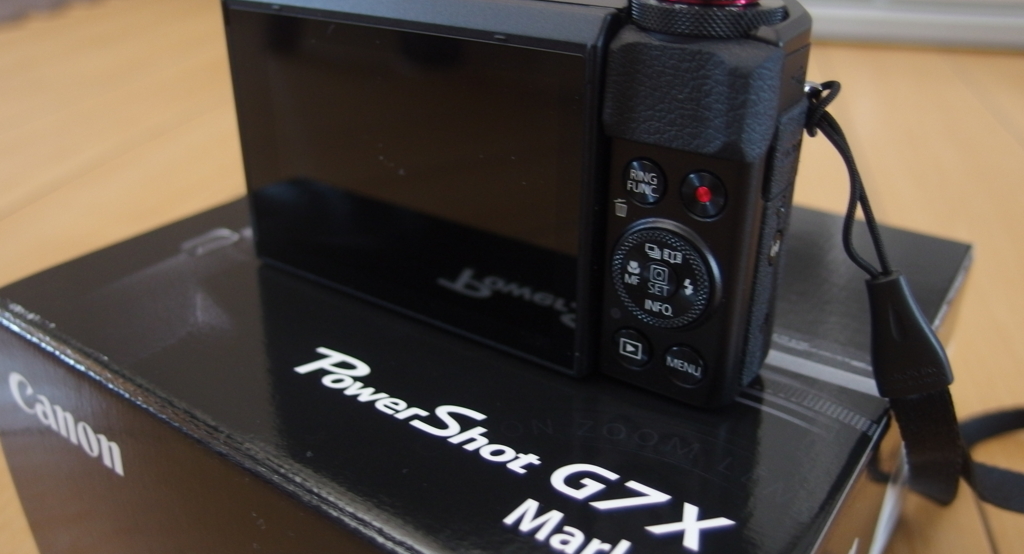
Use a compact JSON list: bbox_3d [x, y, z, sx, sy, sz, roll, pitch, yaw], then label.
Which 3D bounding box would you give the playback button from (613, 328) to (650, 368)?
[{"bbox_3d":[0.018,0.011,0.127,0.007,0.007,0.002,18,31,32],"label":"playback button"}]

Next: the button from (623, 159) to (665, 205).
[{"bbox_3d":[0.019,-0.013,0.116,0.007,0.007,0.002,18,31,32],"label":"button"}]

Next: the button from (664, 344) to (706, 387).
[{"bbox_3d":[0.026,0.013,0.122,0.007,0.007,0.002,18,31,32],"label":"button"}]

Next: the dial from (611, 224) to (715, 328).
[{"bbox_3d":[0.022,0.000,0.119,0.016,0.016,0.003,18,31,32],"label":"dial"}]

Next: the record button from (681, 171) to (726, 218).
[{"bbox_3d":[0.026,-0.011,0.111,0.006,0.006,0.002,18,31,32],"label":"record button"}]

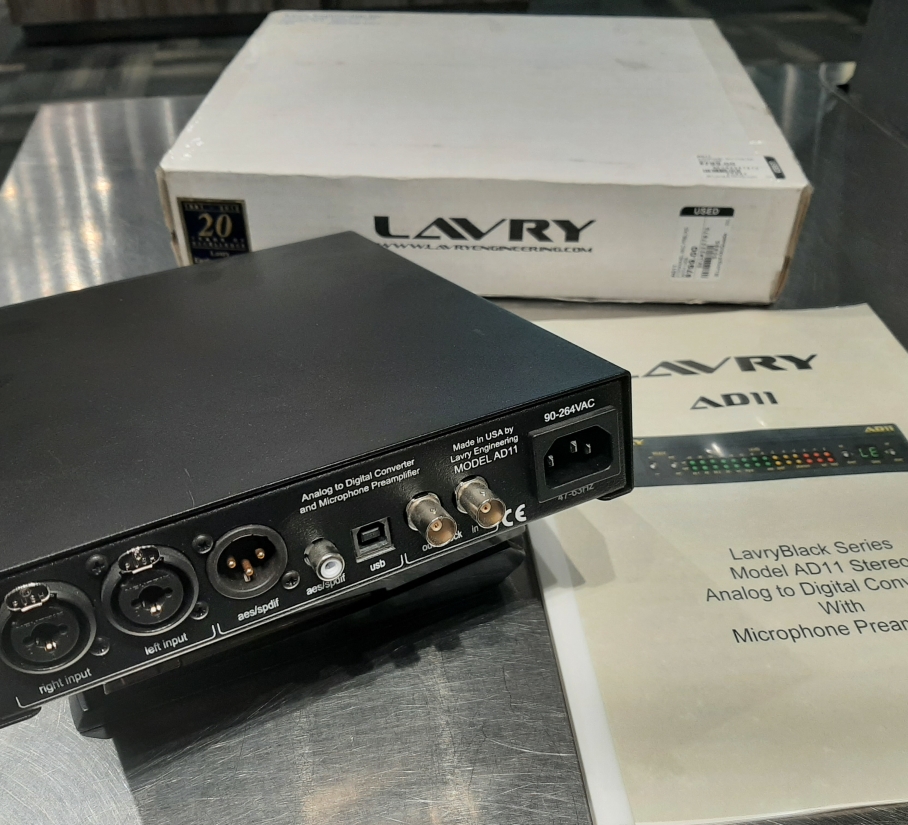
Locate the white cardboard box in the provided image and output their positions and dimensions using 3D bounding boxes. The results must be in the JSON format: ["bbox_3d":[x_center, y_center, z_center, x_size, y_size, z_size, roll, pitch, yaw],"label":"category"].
[{"bbox_3d":[0.021,-0.196,0.583,0.358,0.075,0.292,2,42,2],"label":"white cardboard box"}]

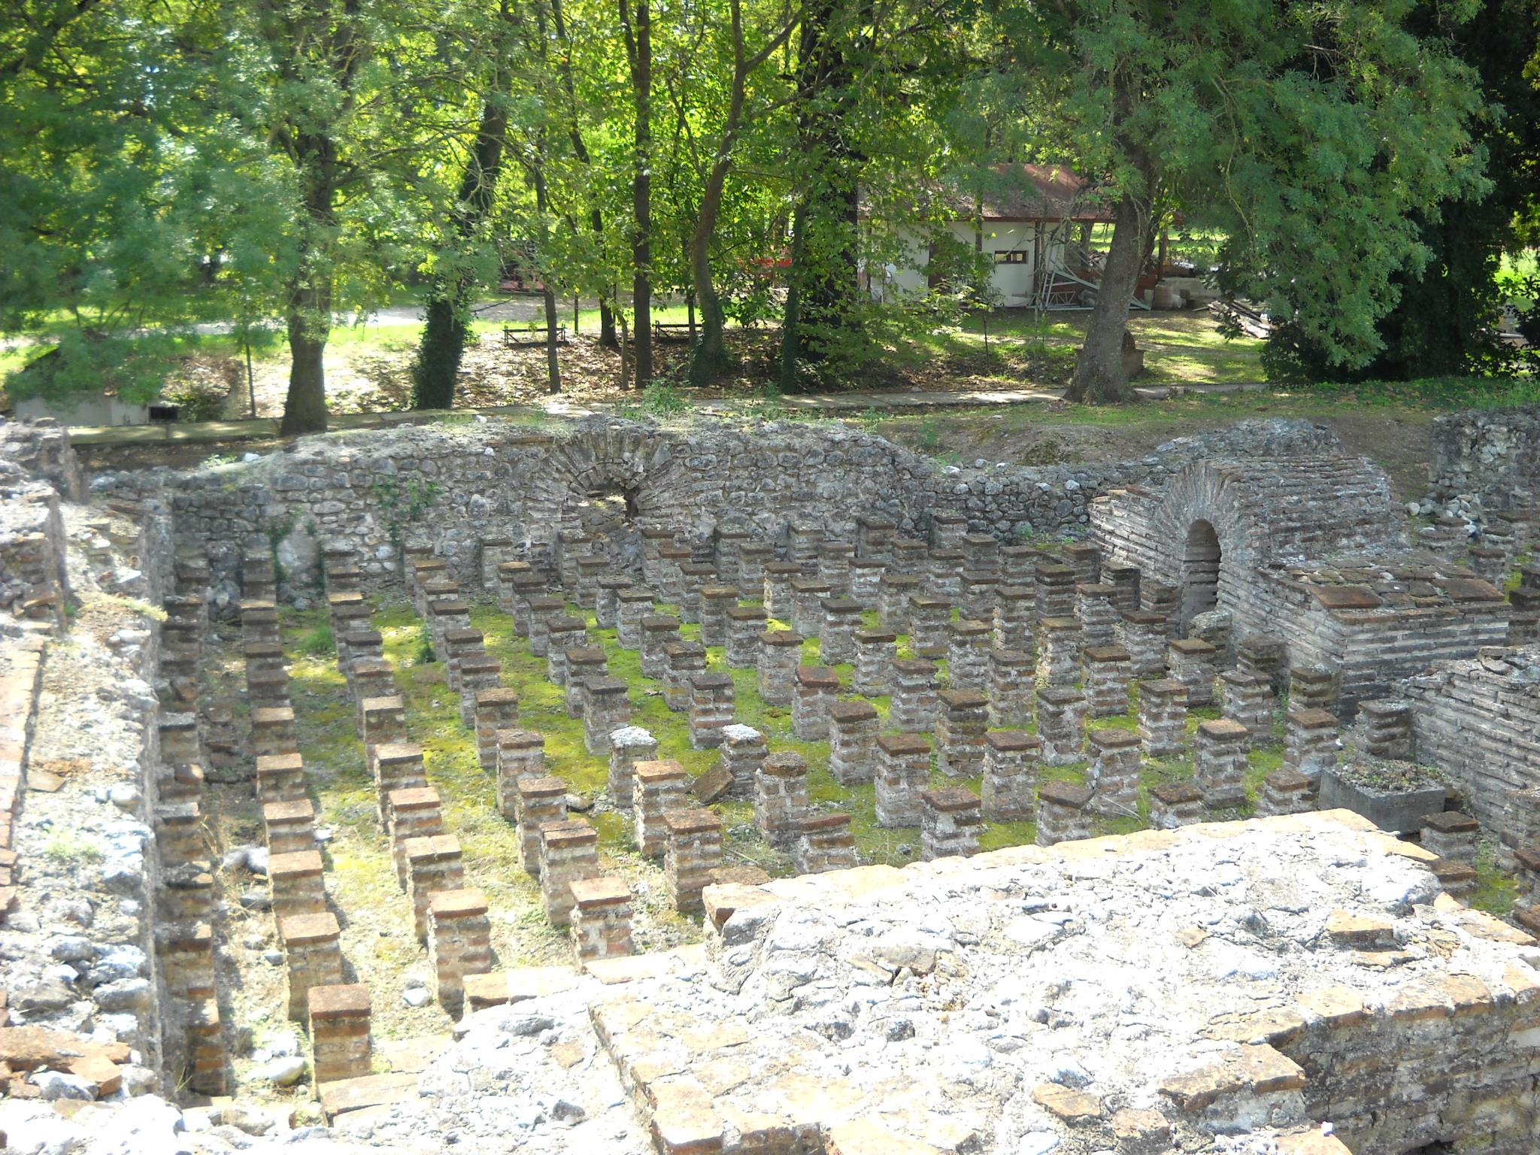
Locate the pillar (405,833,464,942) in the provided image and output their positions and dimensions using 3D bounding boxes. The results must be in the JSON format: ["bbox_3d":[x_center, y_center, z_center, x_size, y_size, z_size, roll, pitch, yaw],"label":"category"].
[{"bbox_3d":[-1.996,1.836,10.861,0.300,0.518,0.283,-3,16,-17],"label":"pillar"}]

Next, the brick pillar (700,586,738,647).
[{"bbox_3d":[-0.491,0.370,17.537,0.303,0.514,0.303,-4,15,-17],"label":"brick pillar"}]

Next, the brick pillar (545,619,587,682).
[{"bbox_3d":[-2.057,0.765,18.464,0.331,0.607,0.331,-3,16,-17],"label":"brick pillar"}]

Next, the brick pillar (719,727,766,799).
[{"bbox_3d":[-0.198,1.327,13.138,0.295,0.437,0.286,-3,16,-17],"label":"brick pillar"}]

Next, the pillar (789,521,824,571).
[{"bbox_3d":[0.409,-0.327,20.930,0.312,0.560,0.312,-4,15,-17],"label":"pillar"}]

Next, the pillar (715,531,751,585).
[{"bbox_3d":[-0.404,-0.219,19.804,0.316,0.520,0.316,-4,15,-17],"label":"pillar"}]

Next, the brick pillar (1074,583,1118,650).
[{"bbox_3d":[3.012,0.347,16.829,0.302,0.504,0.278,-3,16,-17],"label":"brick pillar"}]

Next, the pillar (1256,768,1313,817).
[{"bbox_3d":[3.852,1.708,13.653,0.329,0.423,0.315,-4,15,-17],"label":"pillar"}]

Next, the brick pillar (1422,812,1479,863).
[{"bbox_3d":[5.130,2.035,13.822,0.331,0.392,0.331,-3,16,-17],"label":"brick pillar"}]

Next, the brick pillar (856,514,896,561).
[{"bbox_3d":[1.168,-0.406,20.160,0.310,0.460,0.297,-4,14,-17],"label":"brick pillar"}]

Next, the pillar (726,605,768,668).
[{"bbox_3d":[-0.197,0.538,15.895,0.307,0.485,0.290,-3,15,-17],"label":"pillar"}]

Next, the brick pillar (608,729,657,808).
[{"bbox_3d":[-0.991,1.381,13.199,0.301,0.477,0.288,-4,14,-17],"label":"brick pillar"}]

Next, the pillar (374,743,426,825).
[{"bbox_3d":[-2.689,1.545,13.287,0.312,0.580,0.312,-4,15,-17],"label":"pillar"}]

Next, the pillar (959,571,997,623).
[{"bbox_3d":[2.019,0.230,17.737,0.297,0.473,0.288,-4,14,-17],"label":"pillar"}]

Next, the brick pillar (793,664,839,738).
[{"bbox_3d":[0.378,1.032,15.076,0.303,0.517,0.303,-4,15,-17],"label":"brick pillar"}]

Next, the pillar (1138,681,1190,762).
[{"bbox_3d":[3.239,1.175,15.080,0.312,0.575,0.312,-4,15,-17],"label":"pillar"}]

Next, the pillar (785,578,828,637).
[{"bbox_3d":[0.359,0.302,17.850,0.318,0.509,0.318,-4,15,-17],"label":"pillar"}]

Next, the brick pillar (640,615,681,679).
[{"bbox_3d":[-0.933,0.594,15.511,0.290,0.473,0.286,-3,16,-17],"label":"brick pillar"}]

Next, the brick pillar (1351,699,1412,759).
[{"bbox_3d":[5.057,1.279,15.115,0.329,0.414,0.315,-4,15,-17],"label":"brick pillar"}]

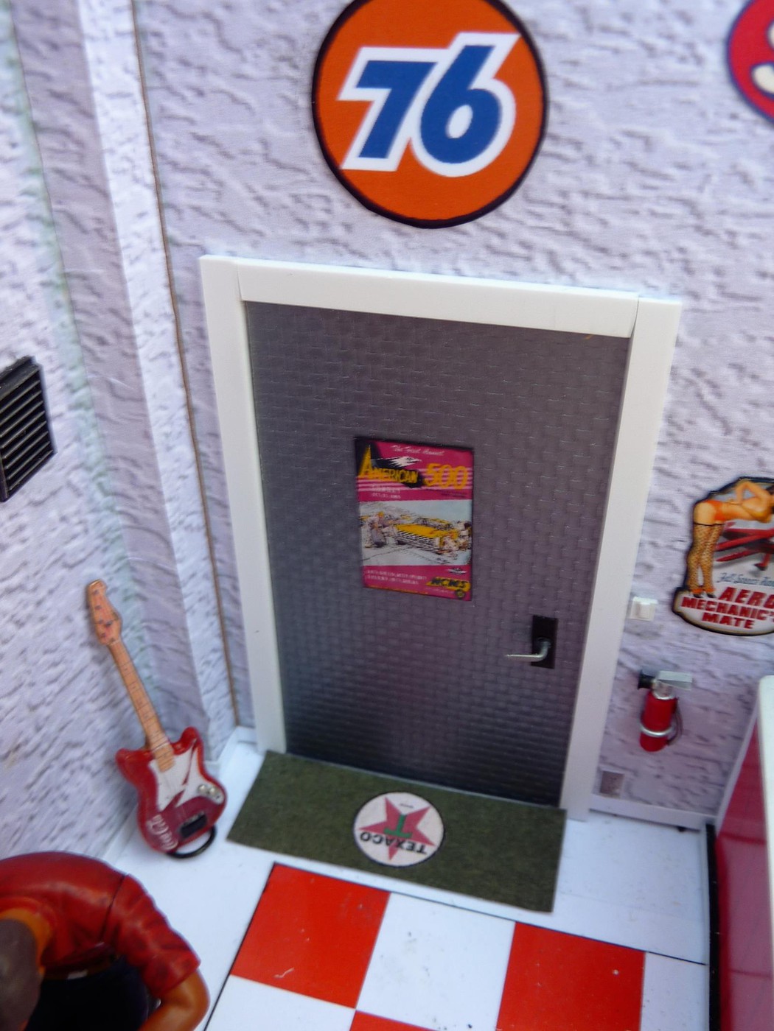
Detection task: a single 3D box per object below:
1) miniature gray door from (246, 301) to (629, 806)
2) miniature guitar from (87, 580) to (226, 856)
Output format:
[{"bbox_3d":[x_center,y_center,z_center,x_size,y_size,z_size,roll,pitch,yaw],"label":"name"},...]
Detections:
[{"bbox_3d":[0.006,0.013,0.152,0.058,0.099,0.003,8,34,13],"label":"miniature gray door"},{"bbox_3d":[-0.043,0.036,0.153,0.017,0.059,0.004,-25,29,-26],"label":"miniature guitar"}]

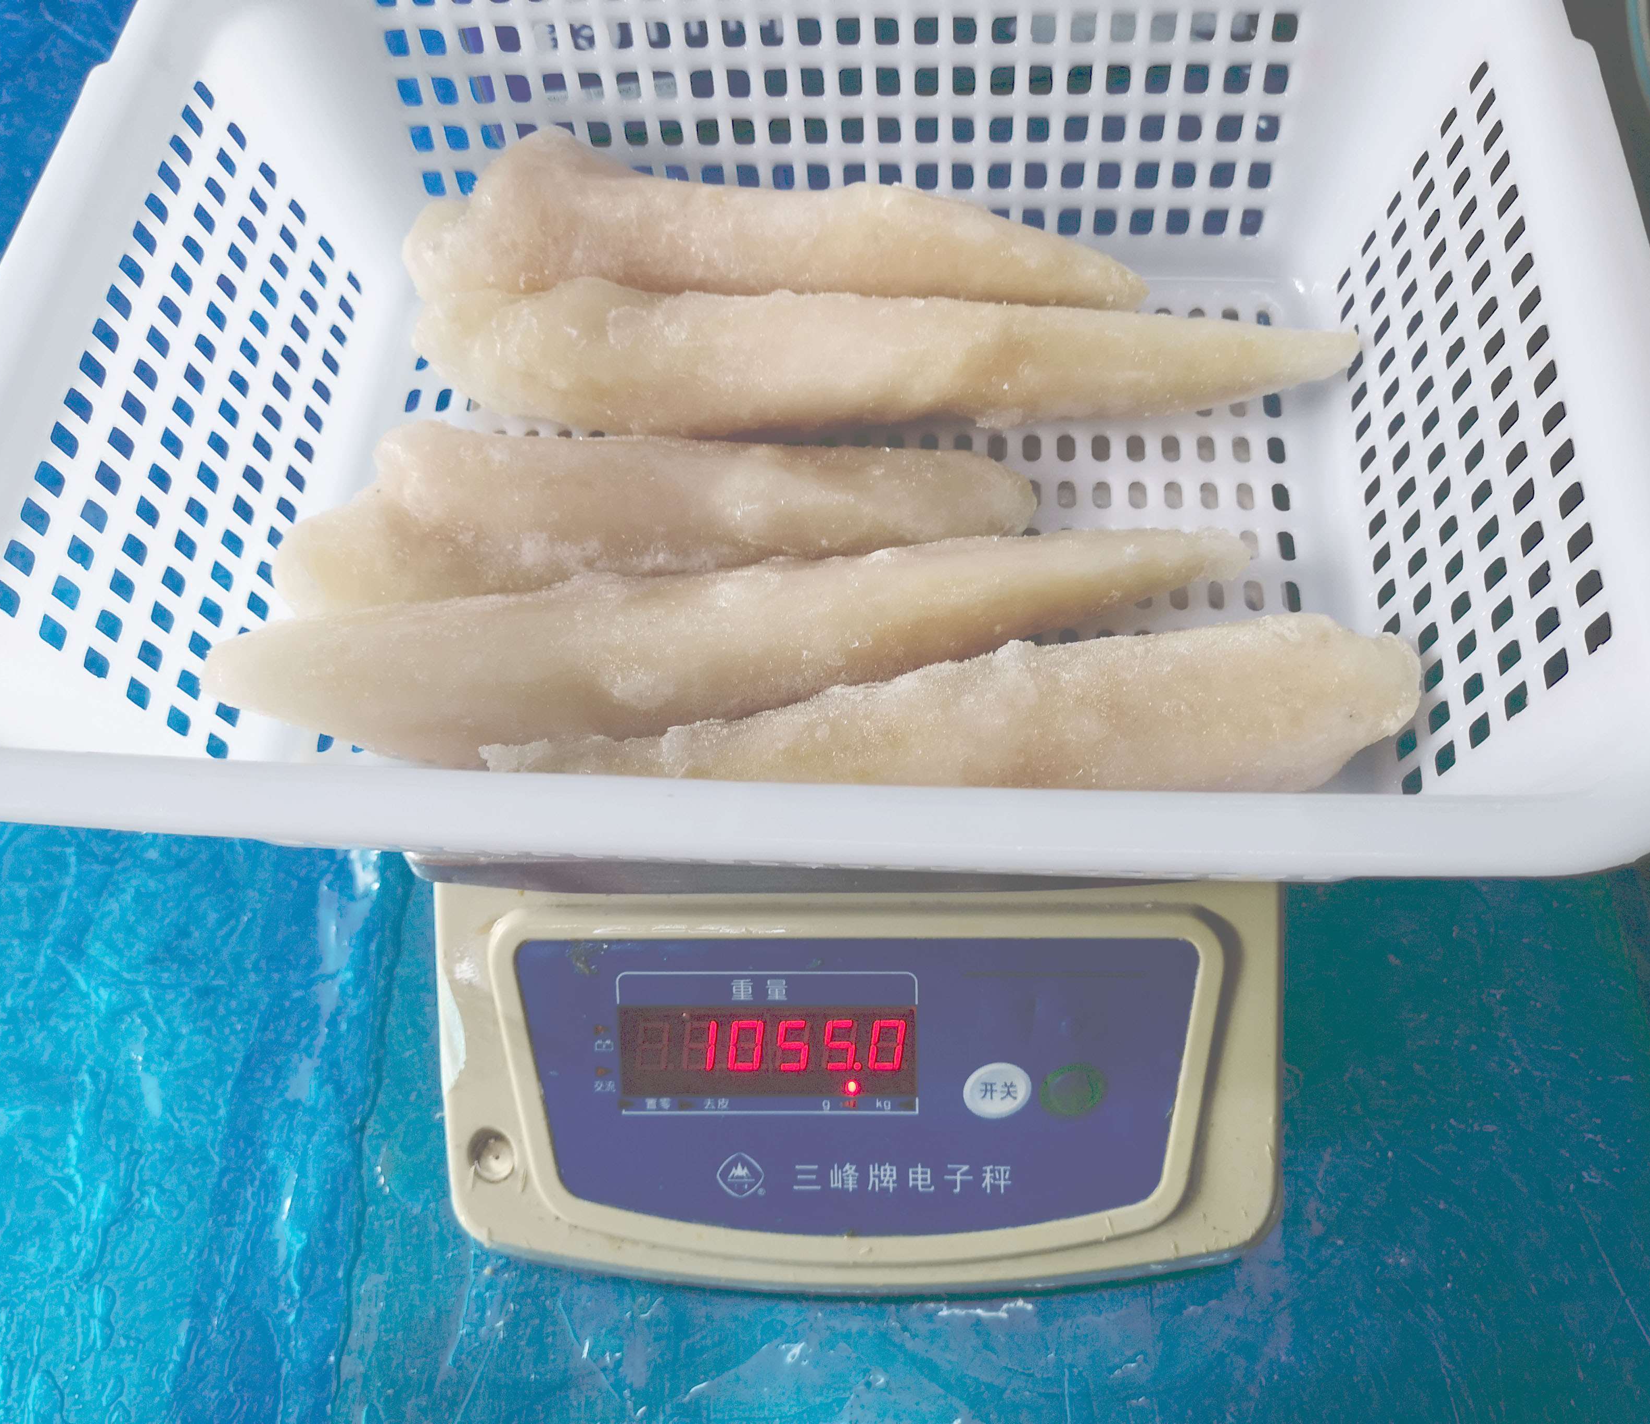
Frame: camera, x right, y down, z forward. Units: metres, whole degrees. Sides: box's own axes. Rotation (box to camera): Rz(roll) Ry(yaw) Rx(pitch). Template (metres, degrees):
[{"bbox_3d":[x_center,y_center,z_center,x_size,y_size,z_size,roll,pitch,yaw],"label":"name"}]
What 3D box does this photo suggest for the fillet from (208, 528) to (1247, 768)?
[{"bbox_3d":[-0.023,-0.025,0.392,0.278,0.040,0.047,-6,61,1],"label":"fillet"}]

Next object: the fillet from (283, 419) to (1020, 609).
[{"bbox_3d":[-0.047,-0.056,0.412,0.215,0.039,0.053,-3,61,3],"label":"fillet"}]

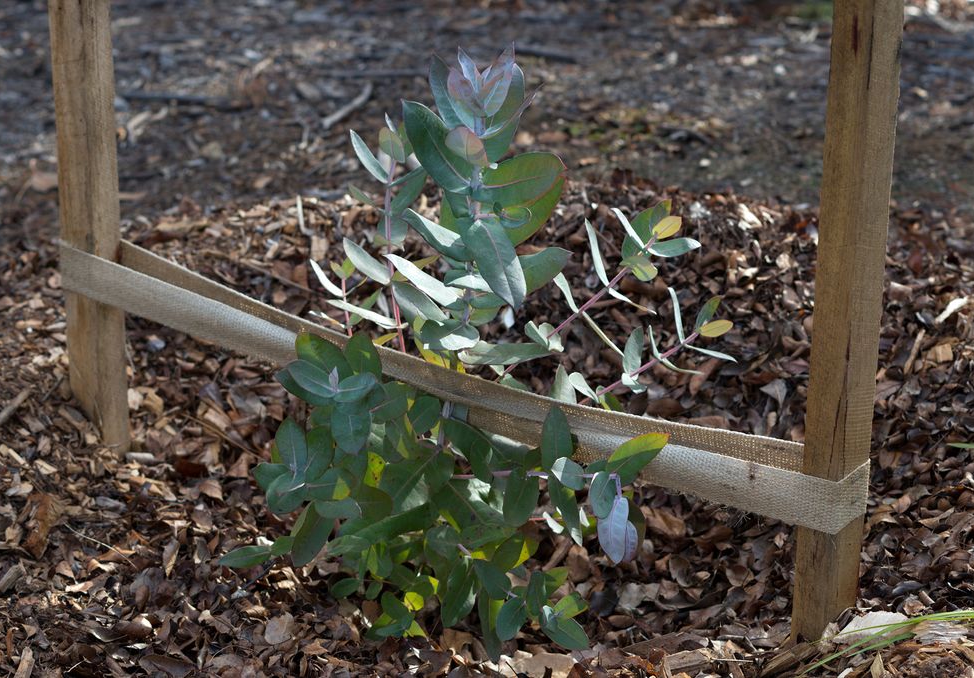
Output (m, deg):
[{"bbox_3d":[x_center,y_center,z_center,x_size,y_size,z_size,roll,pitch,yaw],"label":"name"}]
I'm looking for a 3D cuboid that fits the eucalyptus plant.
[{"bbox_3d":[-0.008,-0.020,1.880,0.470,0.480,0.430,0,22,0],"label":"eucalyptus plant"}]

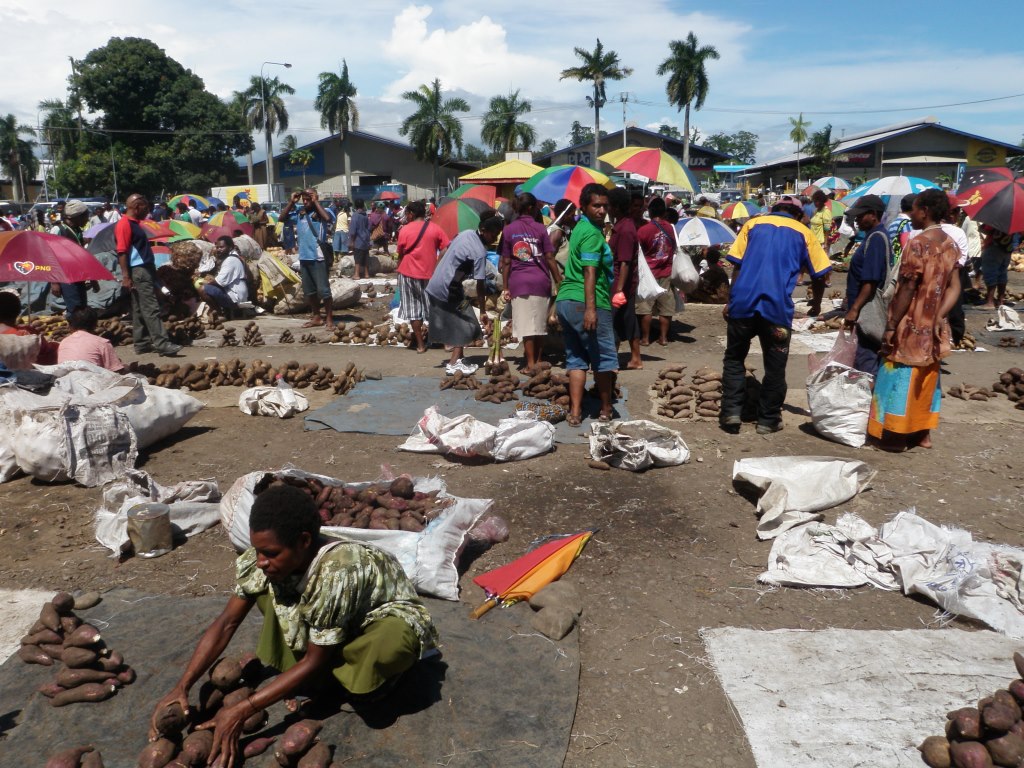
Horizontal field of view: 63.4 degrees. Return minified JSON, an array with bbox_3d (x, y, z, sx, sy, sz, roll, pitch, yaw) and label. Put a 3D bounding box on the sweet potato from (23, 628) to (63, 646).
[{"bbox_3d":[-1.669,0.901,2.945,0.150,0.055,0.060,-5,13,-14],"label":"sweet potato"}]

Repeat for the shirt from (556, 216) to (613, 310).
[{"bbox_3d":[0.493,-0.814,5.593,0.280,0.610,0.410,-5,13,-18],"label":"shirt"}]

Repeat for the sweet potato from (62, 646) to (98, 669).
[{"bbox_3d":[-1.439,0.910,2.755,0.133,0.068,0.070,-3,13,-13],"label":"sweet potato"}]

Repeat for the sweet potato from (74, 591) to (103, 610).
[{"bbox_3d":[-1.672,0.854,3.258,0.055,0.052,0.125,7,15,29],"label":"sweet potato"}]

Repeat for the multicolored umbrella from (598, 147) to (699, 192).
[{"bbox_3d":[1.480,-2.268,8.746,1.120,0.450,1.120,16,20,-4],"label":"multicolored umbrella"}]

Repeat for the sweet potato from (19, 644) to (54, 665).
[{"bbox_3d":[-1.685,0.960,2.935,0.145,0.055,0.058,4,14,23],"label":"sweet potato"}]

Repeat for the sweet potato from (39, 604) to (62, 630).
[{"bbox_3d":[-1.663,0.840,2.991,0.068,0.062,0.130,-13,44,-42],"label":"sweet potato"}]

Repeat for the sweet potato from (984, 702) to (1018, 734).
[{"bbox_3d":[1.335,0.908,2.263,0.095,0.080,0.120,5,14,24],"label":"sweet potato"}]

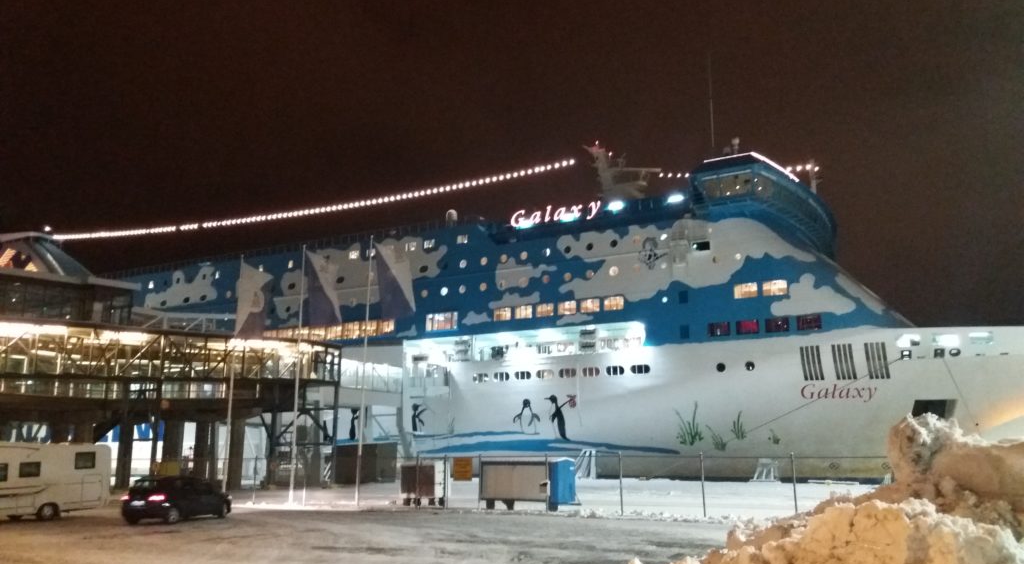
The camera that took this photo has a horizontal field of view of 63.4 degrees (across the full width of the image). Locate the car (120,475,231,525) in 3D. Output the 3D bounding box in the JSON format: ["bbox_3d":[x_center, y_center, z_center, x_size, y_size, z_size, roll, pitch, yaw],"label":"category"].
[{"bbox_3d":[-11.660,7.615,29.160,1.800,1.480,4.300,-3,-12,14],"label":"car"}]

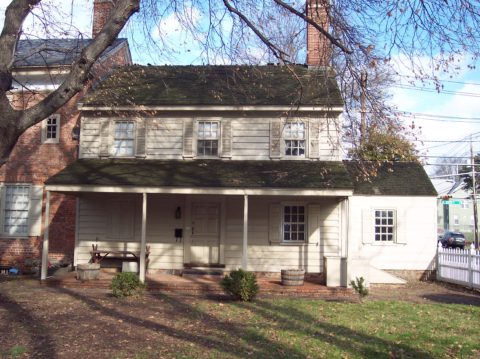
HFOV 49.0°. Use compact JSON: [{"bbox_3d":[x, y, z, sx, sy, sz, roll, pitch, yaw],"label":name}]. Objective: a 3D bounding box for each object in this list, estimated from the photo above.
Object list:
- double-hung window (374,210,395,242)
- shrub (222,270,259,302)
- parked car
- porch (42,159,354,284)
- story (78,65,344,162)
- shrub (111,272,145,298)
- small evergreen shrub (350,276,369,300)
[{"bbox_3d":[5.006,1.625,18.200,0.740,1.150,0.120,1,-4,5],"label":"double-hung window"},{"bbox_3d":[0.000,2.753,13.800,0.950,0.840,0.920,1,-4,5],"label":"shrub"},{"bbox_3d":[18.300,5.500,47.500,1.830,1.600,4.600,3,-5,-20],"label":"parked car"},{"bbox_3d":[-1.152,1.173,15.837,8.680,3.828,2.512,1,-4,5],"label":"porch"},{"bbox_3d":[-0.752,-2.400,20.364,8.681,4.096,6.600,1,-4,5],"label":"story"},{"bbox_3d":[-2.987,2.819,14.000,0.880,0.700,0.850,1,-4,5],"label":"shrub"},{"bbox_3d":[3.072,2.795,13.500,0.460,0.610,0.450,1,-4,5],"label":"small evergreen shrub"}]

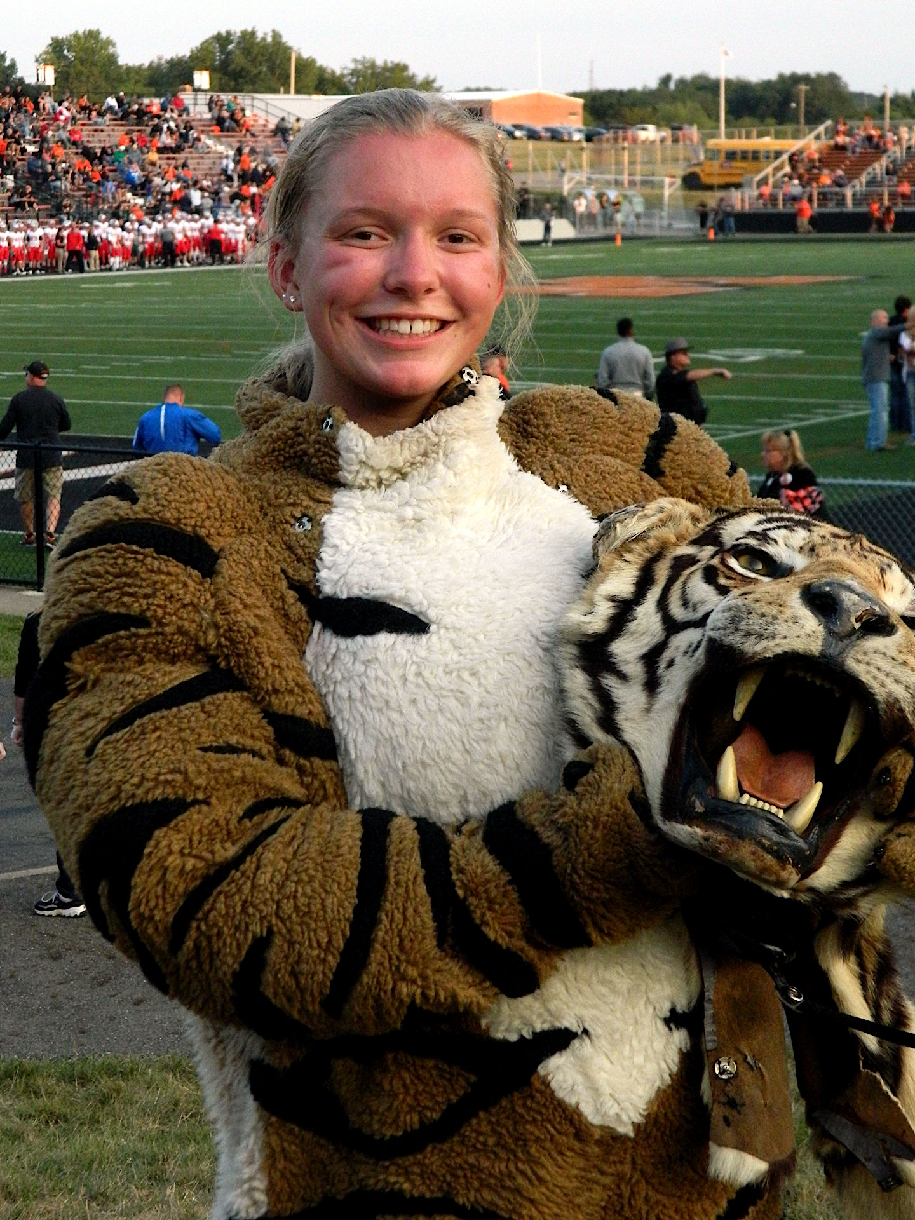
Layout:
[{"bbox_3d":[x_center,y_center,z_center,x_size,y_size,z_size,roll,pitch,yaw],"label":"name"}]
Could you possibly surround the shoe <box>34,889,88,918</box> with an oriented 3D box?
[{"bbox_3d":[-1.866,1.376,13.900,0.250,0.115,0.098,-1,8,0],"label":"shoe"}]

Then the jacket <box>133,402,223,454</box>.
[{"bbox_3d":[-2.294,-1.360,24.200,0.700,0.680,0.380,1,9,14],"label":"jacket"}]

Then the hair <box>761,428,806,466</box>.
[{"bbox_3d":[2.026,-1.007,18.400,0.260,0.235,0.180,-6,10,-34],"label":"hair"}]

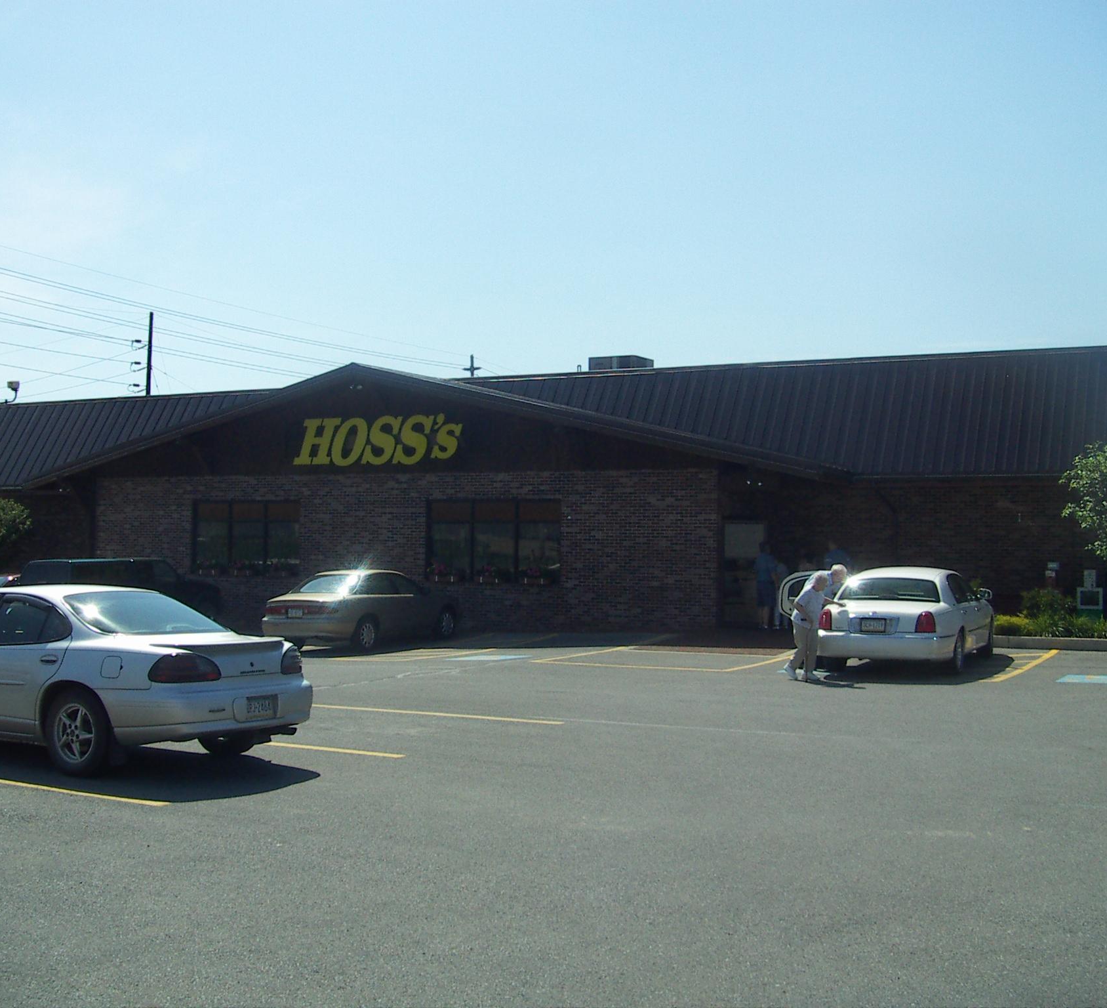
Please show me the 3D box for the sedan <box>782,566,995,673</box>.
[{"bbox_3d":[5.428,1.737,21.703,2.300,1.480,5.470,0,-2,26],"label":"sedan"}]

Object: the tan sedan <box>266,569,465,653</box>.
[{"bbox_3d":[-3.535,1.974,26.881,1.850,1.440,4.950,0,-2,26],"label":"tan sedan"}]

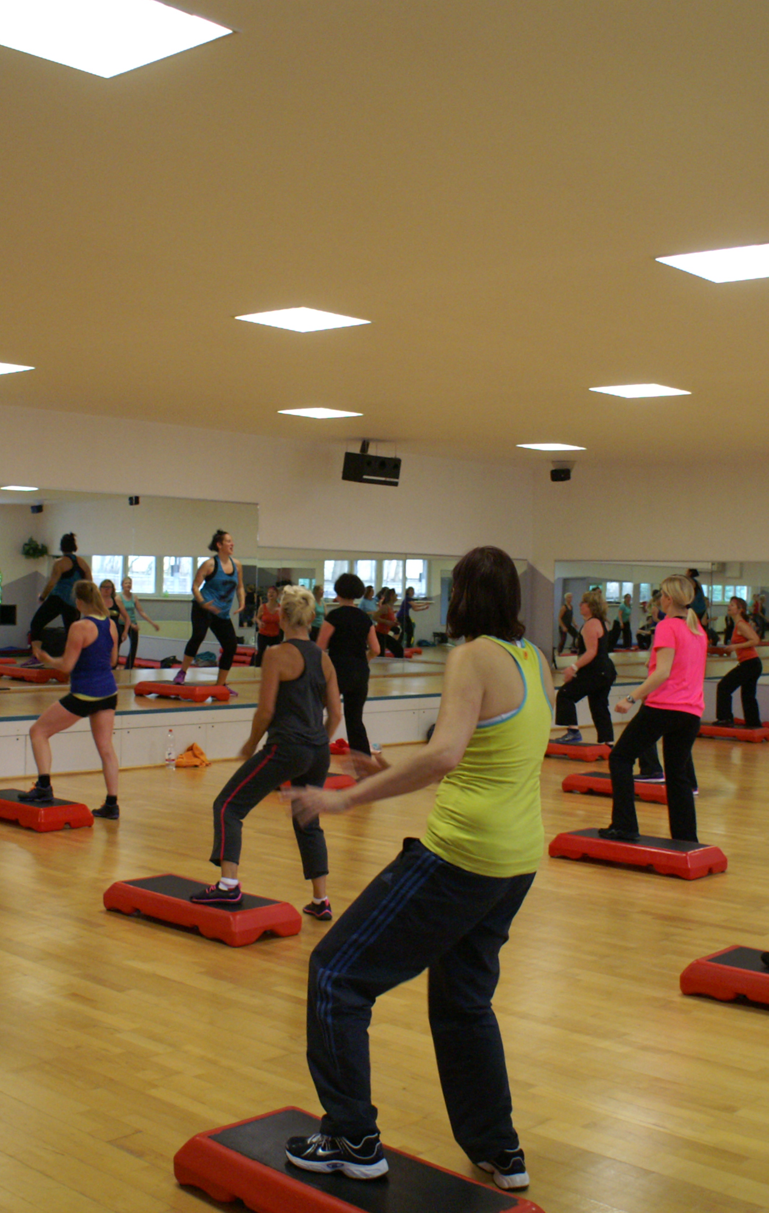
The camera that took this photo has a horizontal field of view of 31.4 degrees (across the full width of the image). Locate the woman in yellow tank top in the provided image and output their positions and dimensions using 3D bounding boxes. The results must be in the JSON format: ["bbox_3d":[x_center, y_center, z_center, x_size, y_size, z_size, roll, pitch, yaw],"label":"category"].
[{"bbox_3d":[0.089,0.684,3.478,0.441,1.682,0.565,2,0,38],"label":"woman in yellow tank top"}]

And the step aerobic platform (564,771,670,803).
[{"bbox_3d":[1.968,1.467,11.082,0.934,0.139,0.381,2,0,41],"label":"step aerobic platform"}]

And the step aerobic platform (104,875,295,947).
[{"bbox_3d":[-0.867,1.417,6.428,0.934,0.139,0.381,2,0,42],"label":"step aerobic platform"}]

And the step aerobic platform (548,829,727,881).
[{"bbox_3d":[1.540,1.501,8.334,0.975,0.142,0.405,2,1,43],"label":"step aerobic platform"}]

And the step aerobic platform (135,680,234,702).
[{"bbox_3d":[-2.003,0.836,13.517,0.975,0.142,0.405,2,1,41],"label":"step aerobic platform"}]

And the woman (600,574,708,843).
[{"bbox_3d":[1.701,0.682,8.609,0.580,1.750,0.600,2,1,42],"label":"woman"}]

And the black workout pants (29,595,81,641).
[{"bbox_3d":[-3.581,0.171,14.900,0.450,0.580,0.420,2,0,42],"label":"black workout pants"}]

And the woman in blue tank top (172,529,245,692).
[{"bbox_3d":[-1.715,0.077,13.301,0.500,1.642,0.620,2,0,42],"label":"woman in blue tank top"}]

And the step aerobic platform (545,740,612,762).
[{"bbox_3d":[1.816,1.457,14.009,0.975,0.142,0.405,2,1,40],"label":"step aerobic platform"}]

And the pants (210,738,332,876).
[{"bbox_3d":[-0.555,0.973,6.572,0.420,0.700,0.500,2,1,40],"label":"pants"}]

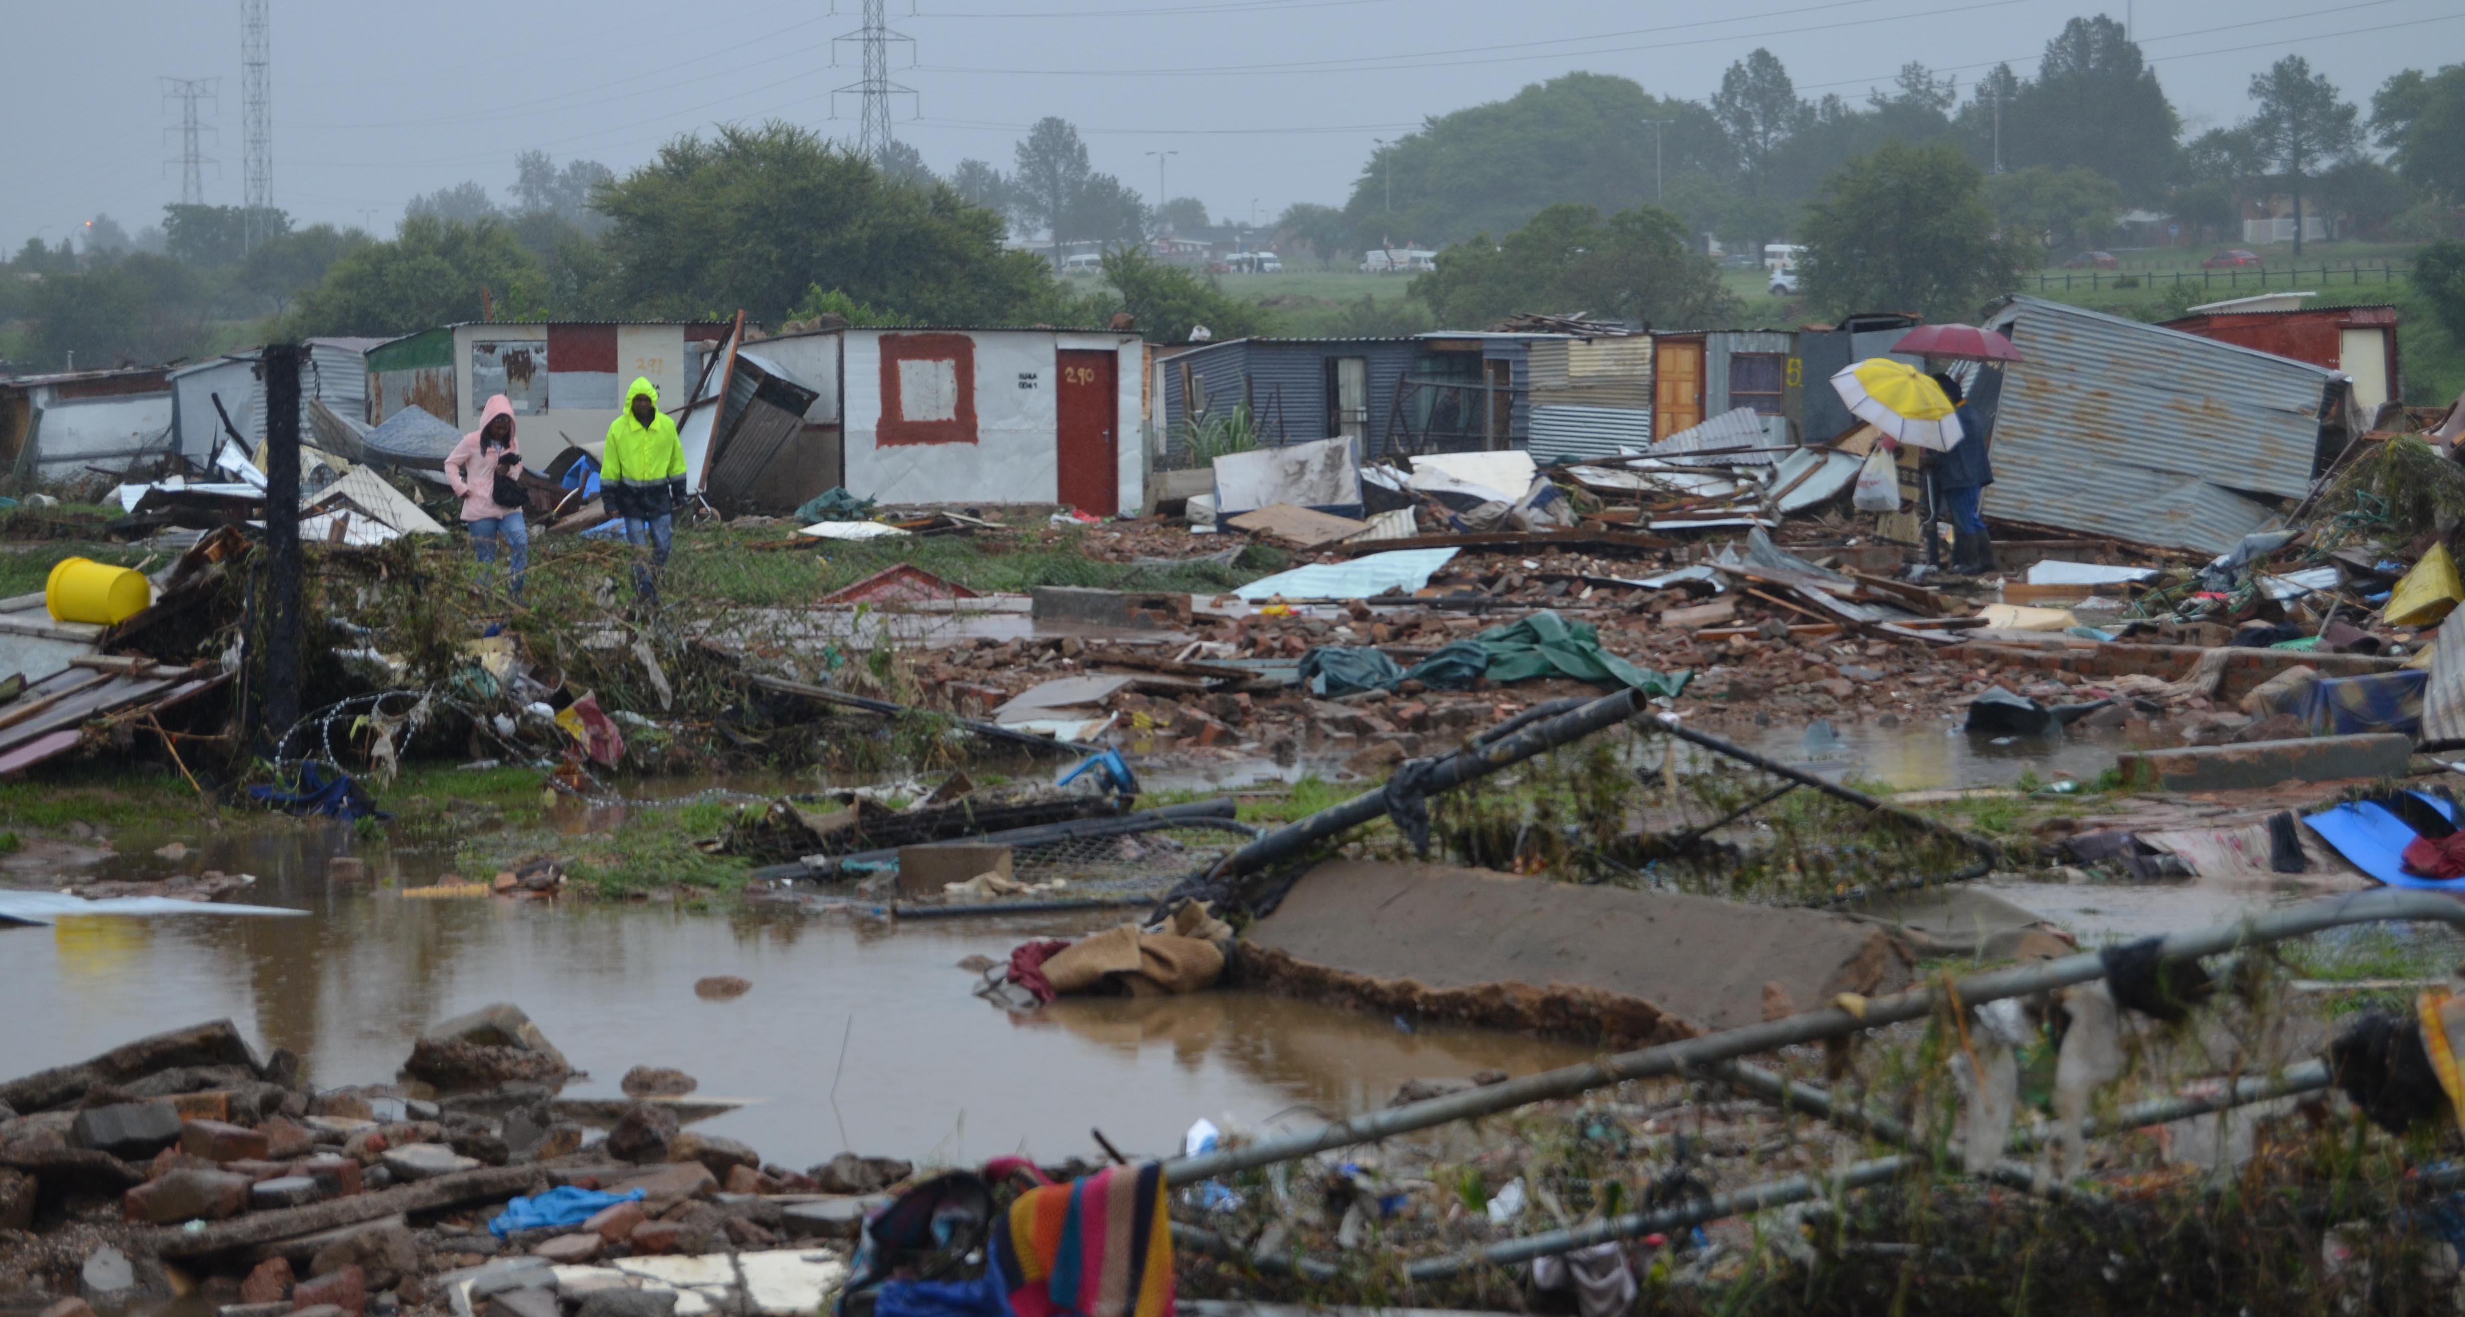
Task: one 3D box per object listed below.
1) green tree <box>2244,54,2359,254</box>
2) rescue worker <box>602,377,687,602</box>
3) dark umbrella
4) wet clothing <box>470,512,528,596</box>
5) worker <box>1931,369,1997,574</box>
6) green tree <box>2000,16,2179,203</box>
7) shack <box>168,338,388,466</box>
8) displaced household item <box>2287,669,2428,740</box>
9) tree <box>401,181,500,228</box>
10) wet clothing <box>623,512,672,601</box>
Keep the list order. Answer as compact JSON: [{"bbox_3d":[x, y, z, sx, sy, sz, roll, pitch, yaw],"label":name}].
[{"bbox_3d":[77.263,-36.418,405.000,8.214,14.400,7.803,0,3,0],"label":"green tree"},{"bbox_3d":[-4.568,-1.300,43.500,0.650,1.760,0.420,0,3,-6],"label":"rescue worker"},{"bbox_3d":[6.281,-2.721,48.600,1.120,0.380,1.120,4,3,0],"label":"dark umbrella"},{"bbox_3d":[-5.650,-0.779,43.200,0.450,0.720,0.360,-1,4,-11],"label":"wet clothing"},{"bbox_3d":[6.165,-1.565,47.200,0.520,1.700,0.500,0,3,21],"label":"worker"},{"bbox_3d":[72.199,-44.510,472.000,15.000,19.000,14.000,0,3,9],"label":"green tree"},{"bbox_3d":[-12.604,-3.101,74.000,2.100,2.200,2.600,-2,3,-32],"label":"shack"},{"bbox_3d":[5.184,0.217,25.800,0.620,0.360,0.350,-2,3,-27],"label":"displaced household item"},{"bbox_3d":[-136.766,-77.770,980.000,17.180,11.783,14.000,0,3,0],"label":"tree"},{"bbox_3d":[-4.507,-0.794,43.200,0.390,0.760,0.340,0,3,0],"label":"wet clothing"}]

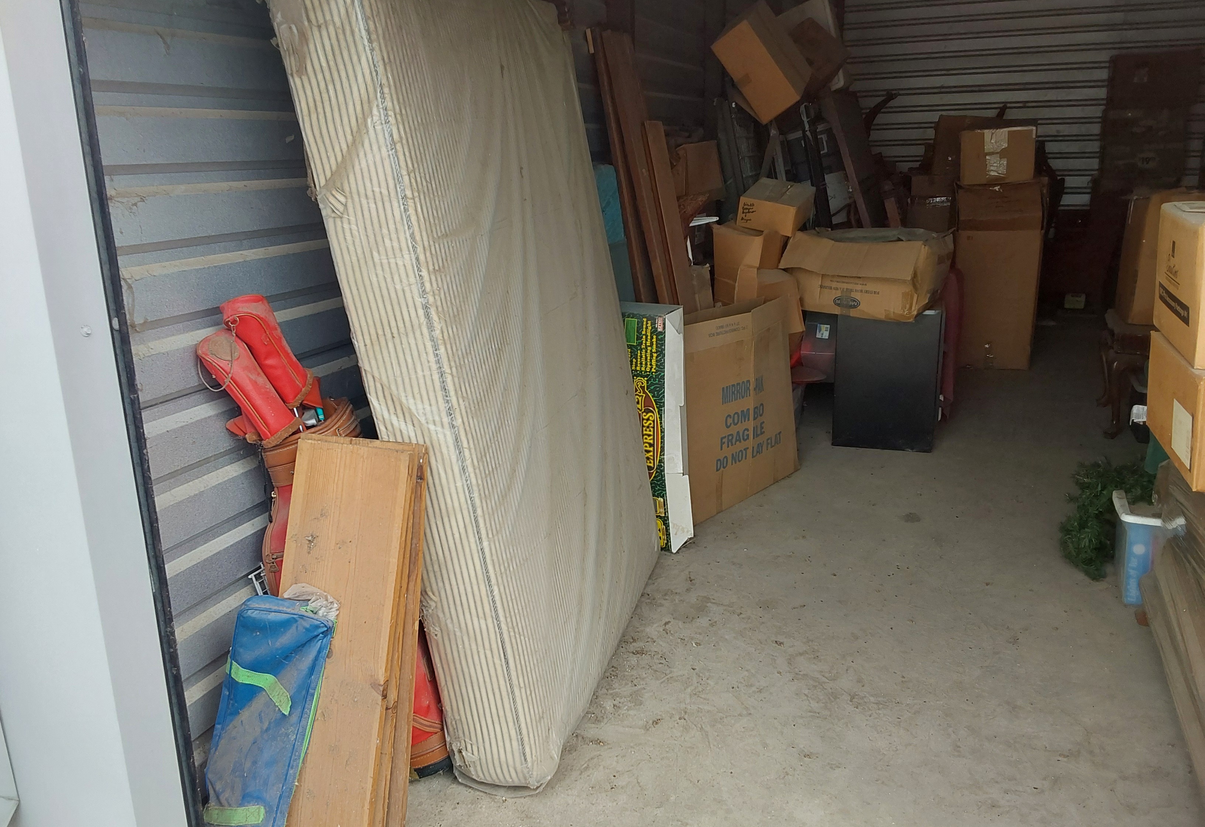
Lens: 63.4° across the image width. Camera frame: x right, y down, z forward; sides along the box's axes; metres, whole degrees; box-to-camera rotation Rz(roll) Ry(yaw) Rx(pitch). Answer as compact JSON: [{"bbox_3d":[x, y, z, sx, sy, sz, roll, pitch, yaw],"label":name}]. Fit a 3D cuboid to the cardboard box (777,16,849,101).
[{"bbox_3d":[1.215,-2.039,5.578,0.290,0.300,0.280,-37,14,38],"label":"cardboard box"}]

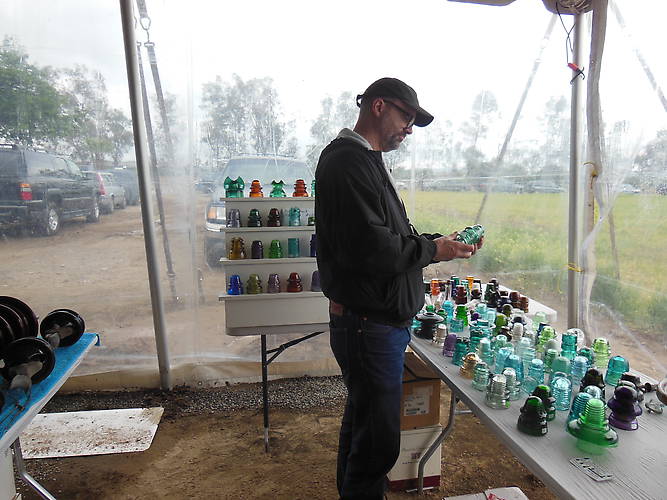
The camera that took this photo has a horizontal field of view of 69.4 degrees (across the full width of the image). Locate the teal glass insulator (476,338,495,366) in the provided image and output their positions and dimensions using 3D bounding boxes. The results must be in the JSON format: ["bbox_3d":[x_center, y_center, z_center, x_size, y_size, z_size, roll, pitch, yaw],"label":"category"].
[{"bbox_3d":[0.610,0.404,1.927,0.073,0.102,0.073,0,8,0],"label":"teal glass insulator"}]

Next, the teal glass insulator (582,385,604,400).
[{"bbox_3d":[0.842,0.483,1.555,0.072,0.092,0.072,0,7,0],"label":"teal glass insulator"}]

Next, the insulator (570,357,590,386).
[{"bbox_3d":[0.917,0.447,1.784,0.068,0.102,0.068,0,7,0],"label":"insulator"}]

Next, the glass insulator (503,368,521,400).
[{"bbox_3d":[0.598,0.448,1.627,0.069,0.098,0.069,0,8,0],"label":"glass insulator"}]

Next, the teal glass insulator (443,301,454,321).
[{"bbox_3d":[0.611,0.321,2.549,0.064,0.100,0.064,0,9,0],"label":"teal glass insulator"}]

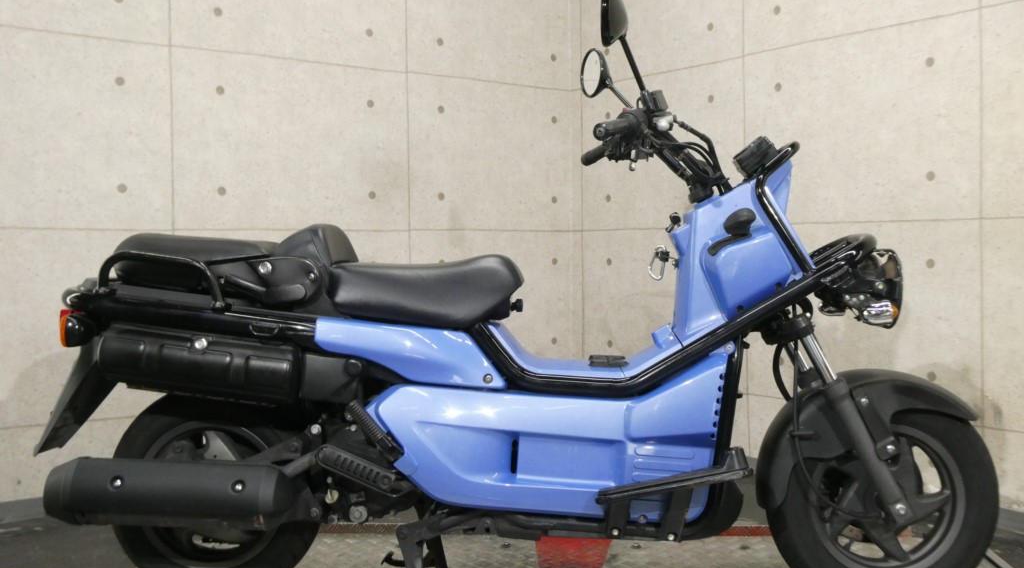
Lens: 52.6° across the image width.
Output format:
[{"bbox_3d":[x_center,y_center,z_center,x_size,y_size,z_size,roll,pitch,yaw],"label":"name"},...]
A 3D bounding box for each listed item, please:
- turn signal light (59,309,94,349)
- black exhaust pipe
[{"bbox_3d":[-0.893,0.096,2.128,0.078,0.072,0.085,-1,2,2],"label":"turn signal light"},{"bbox_3d":[-0.688,0.426,2.106,0.520,0.143,0.145,1,2,2],"label":"black exhaust pipe"}]

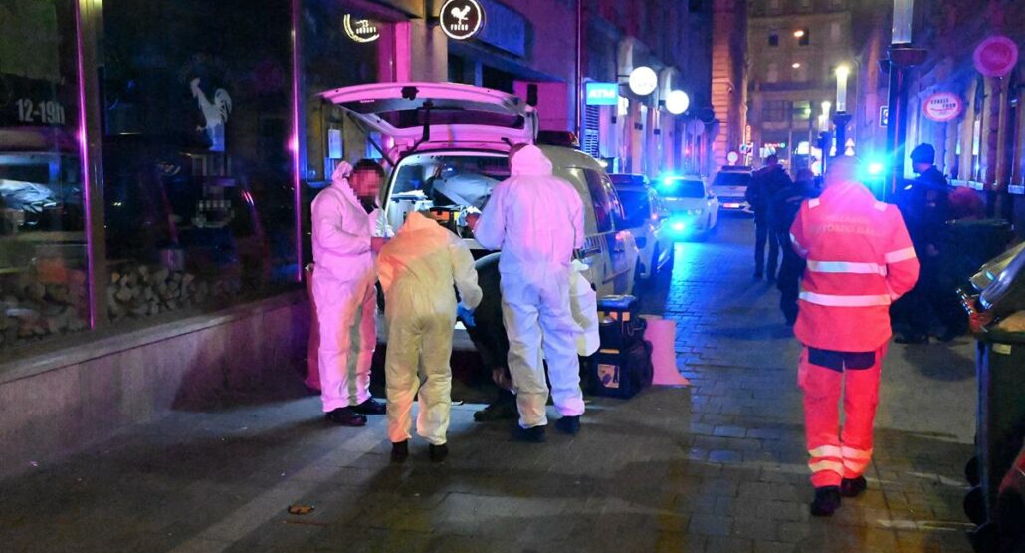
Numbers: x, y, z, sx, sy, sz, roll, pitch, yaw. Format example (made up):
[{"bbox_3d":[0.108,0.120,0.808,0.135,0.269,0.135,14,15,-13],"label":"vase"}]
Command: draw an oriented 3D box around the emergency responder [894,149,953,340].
[{"bbox_3d":[3.842,-0.306,10.154,0.500,1.850,0.550,3,7,25],"label":"emergency responder"}]

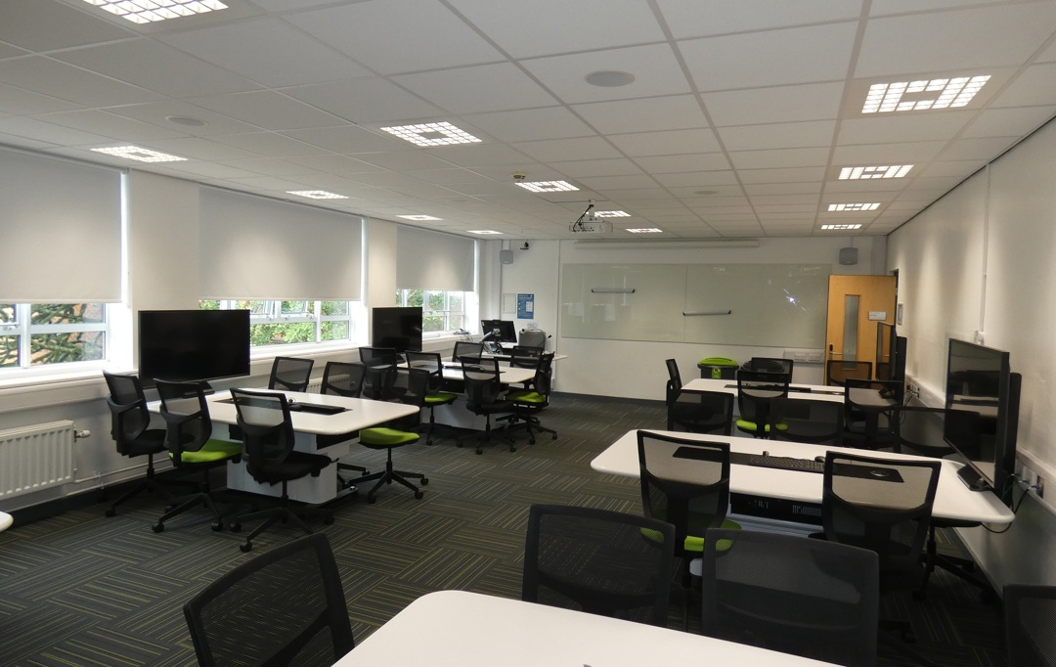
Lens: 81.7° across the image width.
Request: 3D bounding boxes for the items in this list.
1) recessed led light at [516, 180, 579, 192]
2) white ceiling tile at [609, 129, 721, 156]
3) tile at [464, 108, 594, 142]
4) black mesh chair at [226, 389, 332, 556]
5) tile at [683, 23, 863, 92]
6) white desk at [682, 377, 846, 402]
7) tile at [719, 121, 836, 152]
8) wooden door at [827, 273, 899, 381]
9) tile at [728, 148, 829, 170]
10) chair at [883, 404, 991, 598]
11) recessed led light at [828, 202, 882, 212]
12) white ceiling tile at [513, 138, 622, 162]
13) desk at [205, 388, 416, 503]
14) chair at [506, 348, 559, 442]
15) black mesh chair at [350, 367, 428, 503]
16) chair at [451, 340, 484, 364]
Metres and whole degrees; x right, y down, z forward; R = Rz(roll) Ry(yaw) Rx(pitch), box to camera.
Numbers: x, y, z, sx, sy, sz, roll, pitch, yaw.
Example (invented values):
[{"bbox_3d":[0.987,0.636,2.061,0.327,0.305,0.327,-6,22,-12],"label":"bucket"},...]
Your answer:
[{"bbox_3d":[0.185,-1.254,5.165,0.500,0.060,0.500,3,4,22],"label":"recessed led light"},{"bbox_3d":[0.811,-1.116,3.579,0.595,0.022,0.595,3,4,23],"label":"white ceiling tile"},{"bbox_3d":[0.028,-1.124,3.294,0.600,0.020,0.600,4,5,24],"label":"tile"},{"bbox_3d":[-1.737,0.919,4.344,0.620,1.020,0.640,3,4,20],"label":"black mesh chair"},{"bbox_3d":[0.899,-1.027,2.265,0.600,0.025,0.600,4,5,23],"label":"tile"},{"bbox_3d":[2.772,0.988,6.630,2.070,0.730,1.220,3,4,19],"label":"white desk"},{"bbox_3d":[1.362,-1.083,3.345,0.595,0.022,0.595,3,4,23],"label":"tile"},{"bbox_3d":[4.046,0.342,7.470,0.800,2.060,0.055,2,4,7],"label":"wooden door"},{"bbox_3d":[1.609,-1.116,3.898,0.600,0.020,0.600,4,5,24],"label":"tile"},{"bbox_3d":[2.555,1.039,3.797,0.620,1.030,0.650,3,4,15],"label":"chair"},{"bbox_3d":[3.127,-1.213,5.849,0.430,0.040,0.440,4,5,24],"label":"recessed led light"},{"bbox_3d":[0.259,-1.149,3.813,0.595,0.022,0.595,3,4,23],"label":"white ceiling tile"},{"bbox_3d":[-2.106,1.005,5.269,2.080,0.740,1.120,3,4,22],"label":"desk"},{"bbox_3d":[0.023,0.757,7.344,0.640,1.020,0.620,3,4,21],"label":"chair"},{"bbox_3d":[-1.132,0.818,5.072,0.630,1.000,0.630,4,5,37],"label":"black mesh chair"},{"bbox_3d":[-0.878,0.642,7.857,0.630,1.000,0.630,3,4,28],"label":"chair"}]

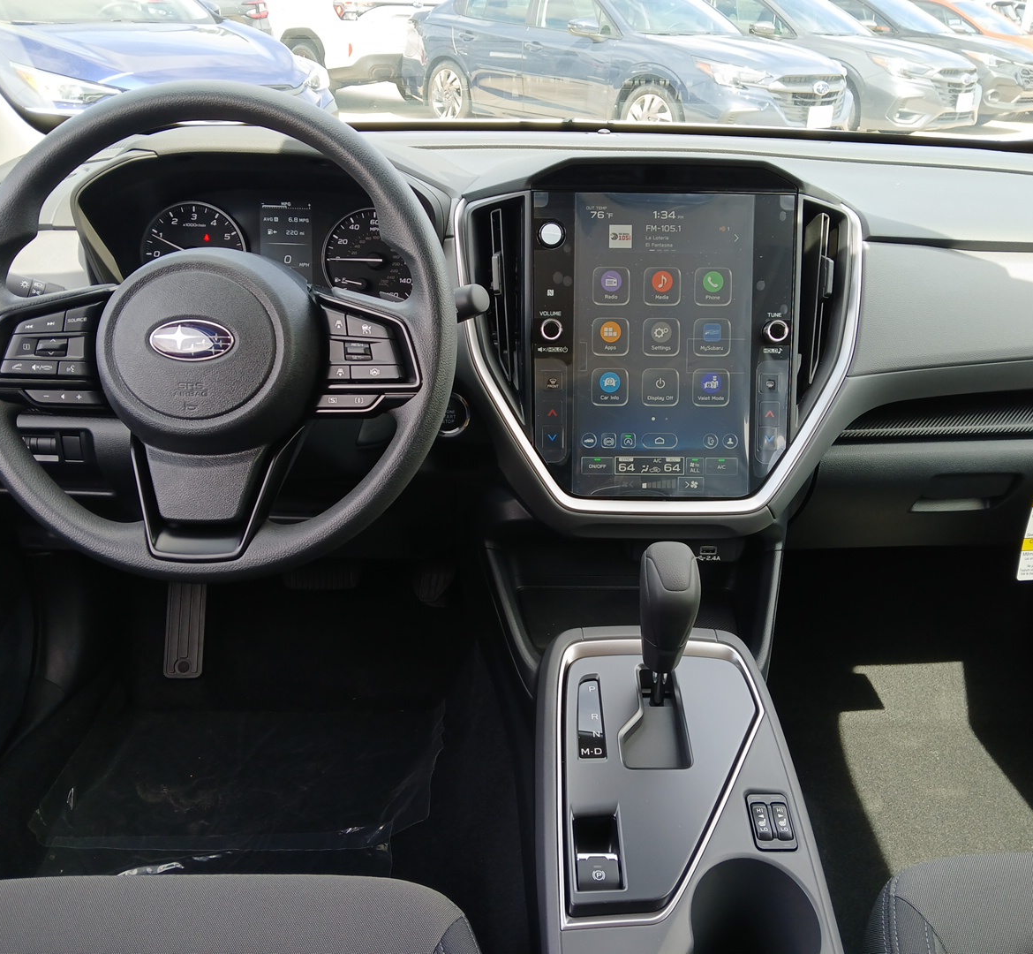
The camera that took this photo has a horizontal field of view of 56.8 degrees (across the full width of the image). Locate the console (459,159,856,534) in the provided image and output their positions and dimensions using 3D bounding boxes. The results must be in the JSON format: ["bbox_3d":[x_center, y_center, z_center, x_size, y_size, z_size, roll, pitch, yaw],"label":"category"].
[{"bbox_3d":[0.123,-0.113,0.835,0.342,0.314,0.100,1,2,0],"label":"console"}]

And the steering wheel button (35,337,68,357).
[{"bbox_3d":[-0.347,-0.097,0.712,0.024,0.015,0.010,1,2,0],"label":"steering wheel button"}]

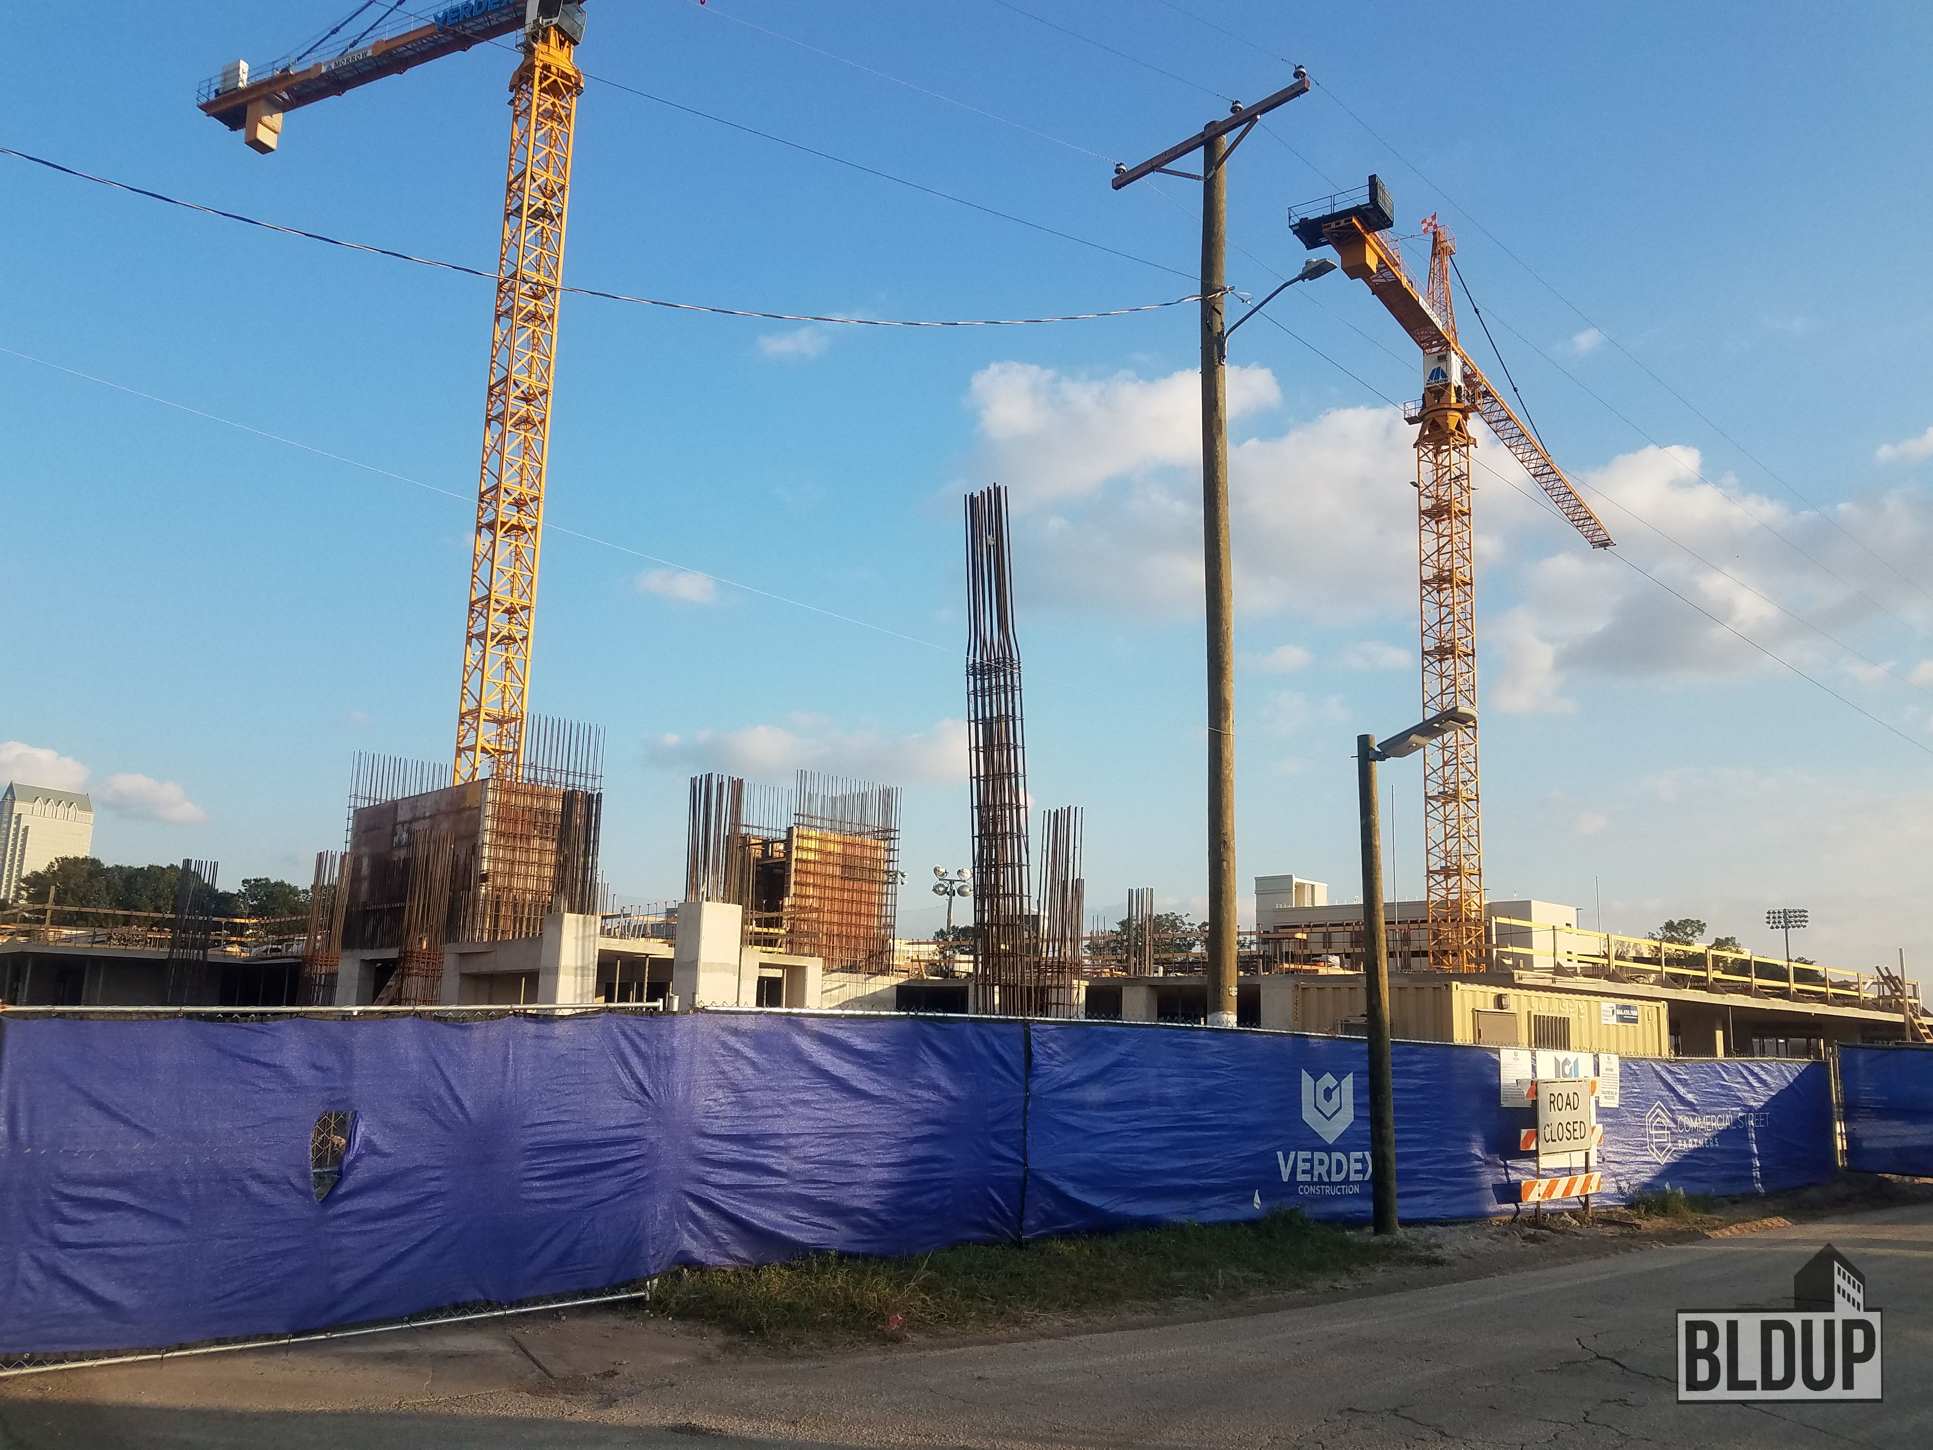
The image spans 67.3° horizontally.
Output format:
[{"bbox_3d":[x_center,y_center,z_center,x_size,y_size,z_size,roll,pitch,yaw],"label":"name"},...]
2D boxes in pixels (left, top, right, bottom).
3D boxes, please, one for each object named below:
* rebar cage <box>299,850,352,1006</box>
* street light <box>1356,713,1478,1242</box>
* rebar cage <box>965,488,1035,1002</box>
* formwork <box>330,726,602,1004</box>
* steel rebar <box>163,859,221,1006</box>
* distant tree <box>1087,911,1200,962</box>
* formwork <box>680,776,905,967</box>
[{"bbox_3d":[-16.532,5.949,37.450,0.700,5.229,0.700,12,-14,-42],"label":"rebar cage"},{"bbox_3d":[4.329,2.342,13.834,0.360,4.914,1.295,12,-14,-42],"label":"street light"},{"bbox_3d":[0.563,1.171,23.184,0.660,10.424,0.660,12,-14,-42],"label":"rebar cage"},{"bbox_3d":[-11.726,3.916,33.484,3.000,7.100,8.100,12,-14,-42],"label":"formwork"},{"bbox_3d":[-19.738,5.925,36.927,0.700,4.885,0.700,12,-14,-42],"label":"steel rebar"},{"bbox_3d":[14.442,19.191,113.492,10.000,9.137,9.500,2,-11,0],"label":"distant tree"},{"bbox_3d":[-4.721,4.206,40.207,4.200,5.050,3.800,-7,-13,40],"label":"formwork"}]

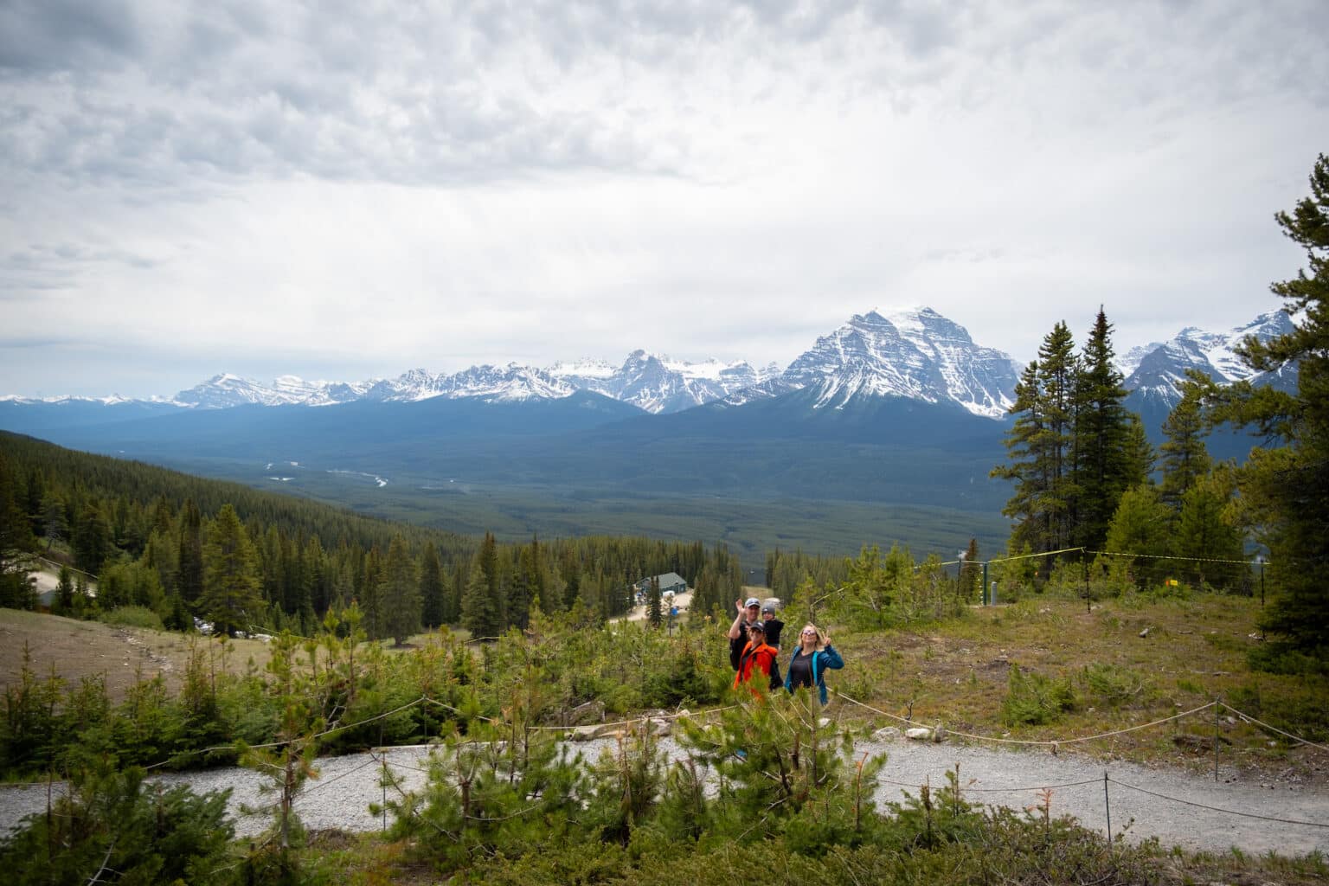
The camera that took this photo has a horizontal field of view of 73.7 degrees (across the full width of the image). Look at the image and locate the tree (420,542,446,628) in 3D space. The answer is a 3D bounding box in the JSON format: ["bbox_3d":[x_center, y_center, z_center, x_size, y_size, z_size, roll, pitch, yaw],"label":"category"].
[{"bbox_3d":[-21.952,13.493,84.000,2.460,8.270,2.460,0,2,0],"label":"tree"}]

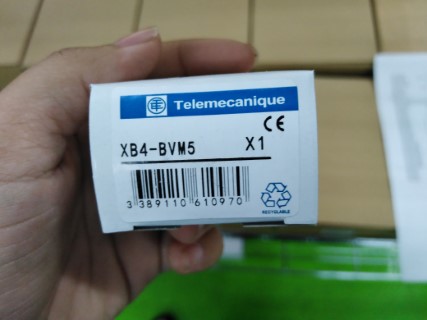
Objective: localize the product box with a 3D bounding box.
[{"bbox_3d":[-0.001,-0.005,0.123,0.057,0.082,0.039,-3,95,3],"label":"product box"}]

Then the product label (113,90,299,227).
[{"bbox_3d":[-0.002,-0.002,0.082,0.046,0.001,0.034,-3,95,3],"label":"product label"}]

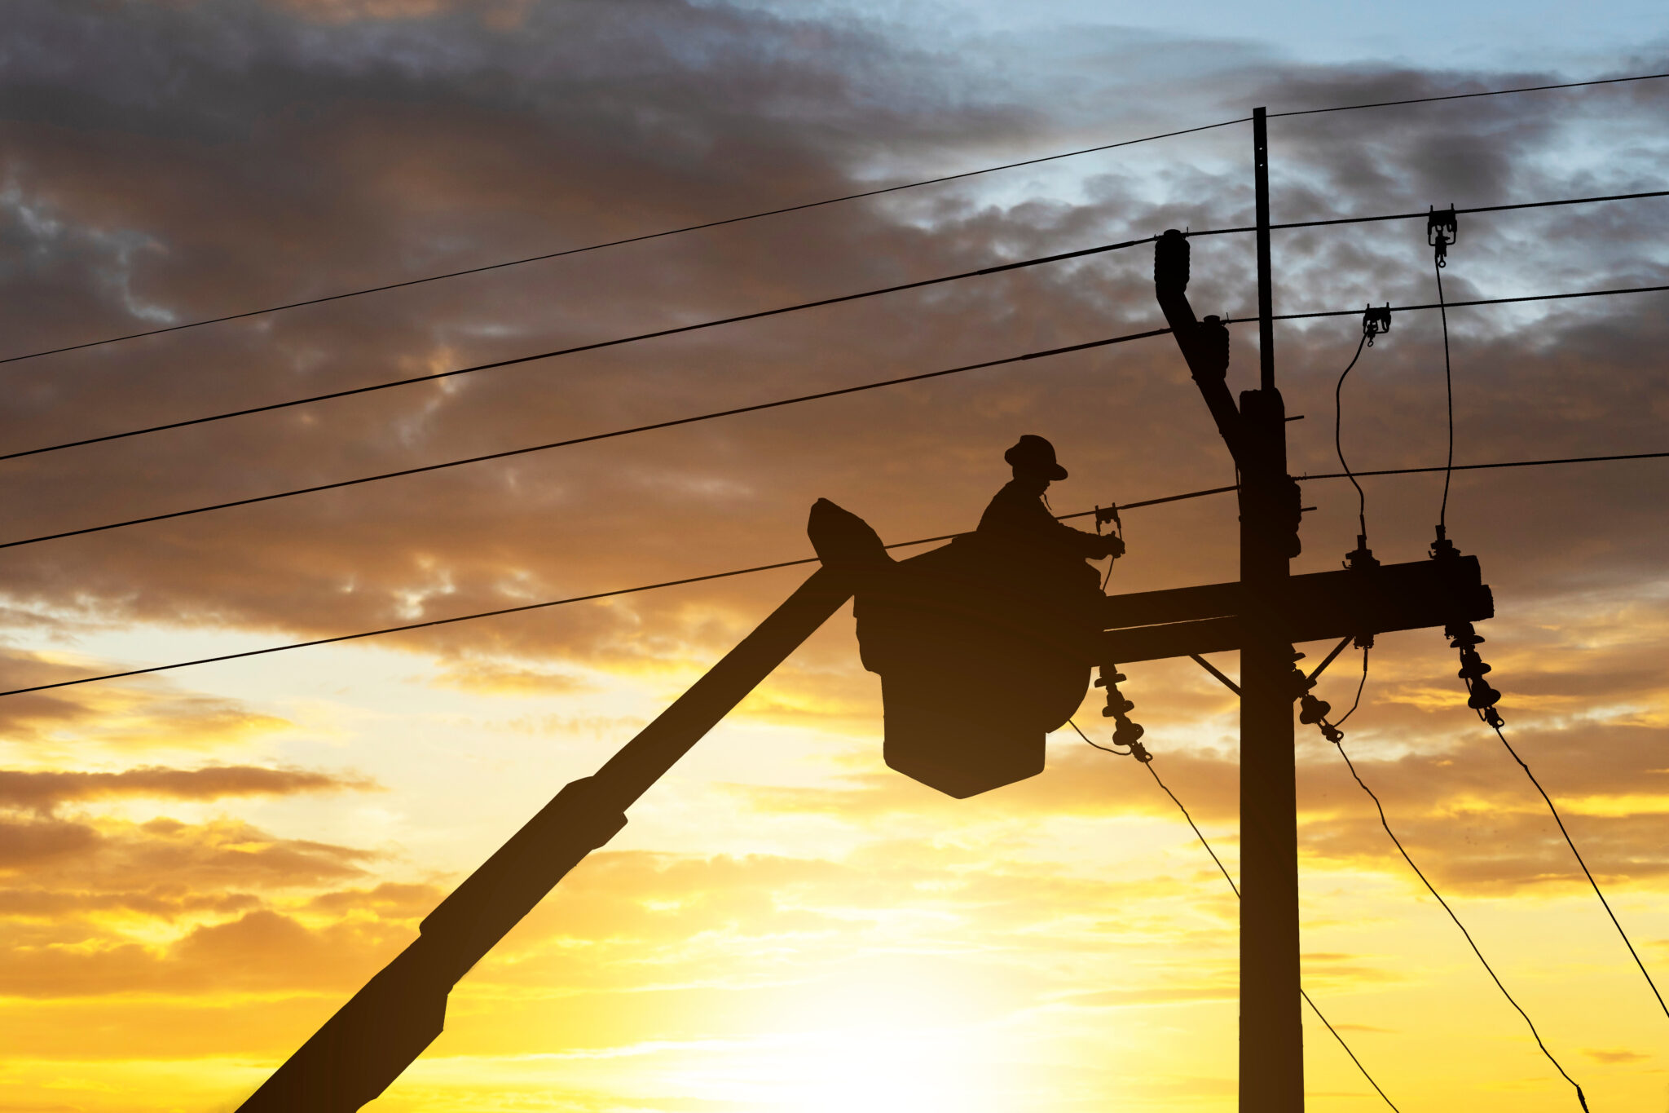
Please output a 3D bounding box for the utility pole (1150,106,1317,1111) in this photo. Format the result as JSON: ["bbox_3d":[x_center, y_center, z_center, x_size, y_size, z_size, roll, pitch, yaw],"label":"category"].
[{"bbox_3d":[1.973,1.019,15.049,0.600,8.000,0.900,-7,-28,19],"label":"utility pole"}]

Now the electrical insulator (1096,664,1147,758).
[{"bbox_3d":[1.456,0.786,16.200,0.165,0.560,0.165,-22,10,0],"label":"electrical insulator"}]

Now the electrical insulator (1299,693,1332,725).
[{"bbox_3d":[2.399,0.761,15.950,0.165,0.135,0.165,-37,12,0],"label":"electrical insulator"}]

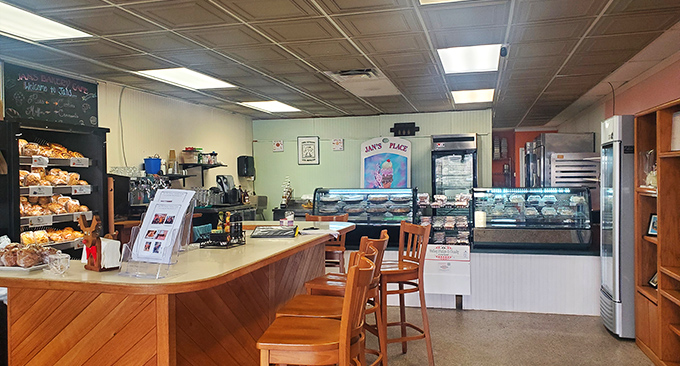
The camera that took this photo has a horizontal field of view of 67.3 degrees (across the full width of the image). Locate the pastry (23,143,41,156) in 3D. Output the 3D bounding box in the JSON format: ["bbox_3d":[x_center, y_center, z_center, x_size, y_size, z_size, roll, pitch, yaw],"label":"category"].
[{"bbox_3d":[-2.702,-0.298,4.475,0.140,0.115,0.130,0,1,15],"label":"pastry"}]

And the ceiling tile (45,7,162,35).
[{"bbox_3d":[-1.633,-1.140,3.604,0.600,0.030,0.600,-1,1,15],"label":"ceiling tile"}]

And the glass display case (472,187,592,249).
[{"bbox_3d":[2.106,0.372,5.740,1.200,0.660,0.670,0,1,15],"label":"glass display case"}]

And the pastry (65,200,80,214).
[{"bbox_3d":[-2.387,0.219,4.556,0.100,0.110,0.105,-1,1,15],"label":"pastry"}]

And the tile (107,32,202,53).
[{"bbox_3d":[-1.476,-1.153,4.193,0.600,0.030,0.600,-1,1,15],"label":"tile"}]

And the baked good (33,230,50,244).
[{"bbox_3d":[-2.443,0.446,4.180,0.100,0.110,0.120,-1,1,15],"label":"baked good"}]

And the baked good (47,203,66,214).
[{"bbox_3d":[-2.440,0.220,4.395,0.110,0.100,0.130,-1,1,15],"label":"baked good"}]

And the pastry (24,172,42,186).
[{"bbox_3d":[-2.495,-0.029,4.158,0.100,0.110,0.110,-1,1,15],"label":"pastry"}]

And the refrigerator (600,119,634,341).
[{"bbox_3d":[2.799,0.396,4.728,0.640,1.980,0.610,0,1,15],"label":"refrigerator"}]

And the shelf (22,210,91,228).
[{"bbox_3d":[-2.589,0.302,4.378,0.420,0.090,0.800,-1,1,15],"label":"shelf"}]

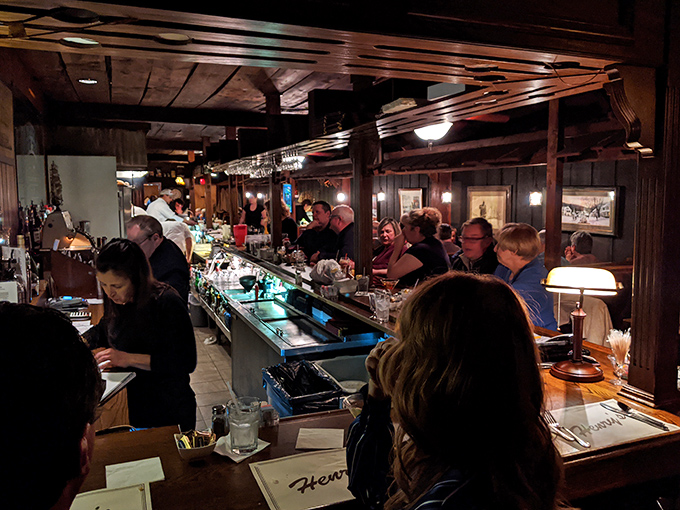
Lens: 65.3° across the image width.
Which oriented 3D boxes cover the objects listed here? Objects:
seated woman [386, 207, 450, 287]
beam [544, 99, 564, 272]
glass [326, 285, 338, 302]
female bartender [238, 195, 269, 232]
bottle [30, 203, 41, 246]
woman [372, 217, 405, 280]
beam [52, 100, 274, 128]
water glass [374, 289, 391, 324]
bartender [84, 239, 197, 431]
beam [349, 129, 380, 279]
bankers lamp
[{"bbox_3d":[0.544,0.340,3.690,0.560,1.349,0.470,1,6,6],"label":"seated woman"},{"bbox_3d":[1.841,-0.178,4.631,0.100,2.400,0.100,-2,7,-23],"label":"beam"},{"bbox_3d":[-0.046,0.228,3.297,0.075,0.106,0.075,0,6,0],"label":"glass"},{"bbox_3d":[-1.554,-0.170,9.567,0.460,1.680,0.300,0,6,-9],"label":"female bartender"},{"bbox_3d":[-2.149,-0.202,3.750,0.077,0.312,0.077,0,6,-7],"label":"bottle"},{"bbox_3d":[0.394,0.324,4.288,0.550,1.251,0.460,-6,9,-45],"label":"woman"},{"bbox_3d":[-1.795,-1.460,5.579,2.400,0.180,0.150,-2,7,-23],"label":"beam"},{"bbox_3d":[0.222,0.271,2.751,0.080,0.140,0.080,0,6,0],"label":"water glass"},{"bbox_3d":[-0.775,0.704,2.108,0.420,1.540,0.450,-3,7,-28],"label":"bartender"},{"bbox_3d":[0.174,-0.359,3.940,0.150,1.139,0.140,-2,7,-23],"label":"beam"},{"bbox_3d":[0.857,0.236,1.870,0.290,0.381,0.195,2,6,14],"label":"bankers lamp"}]

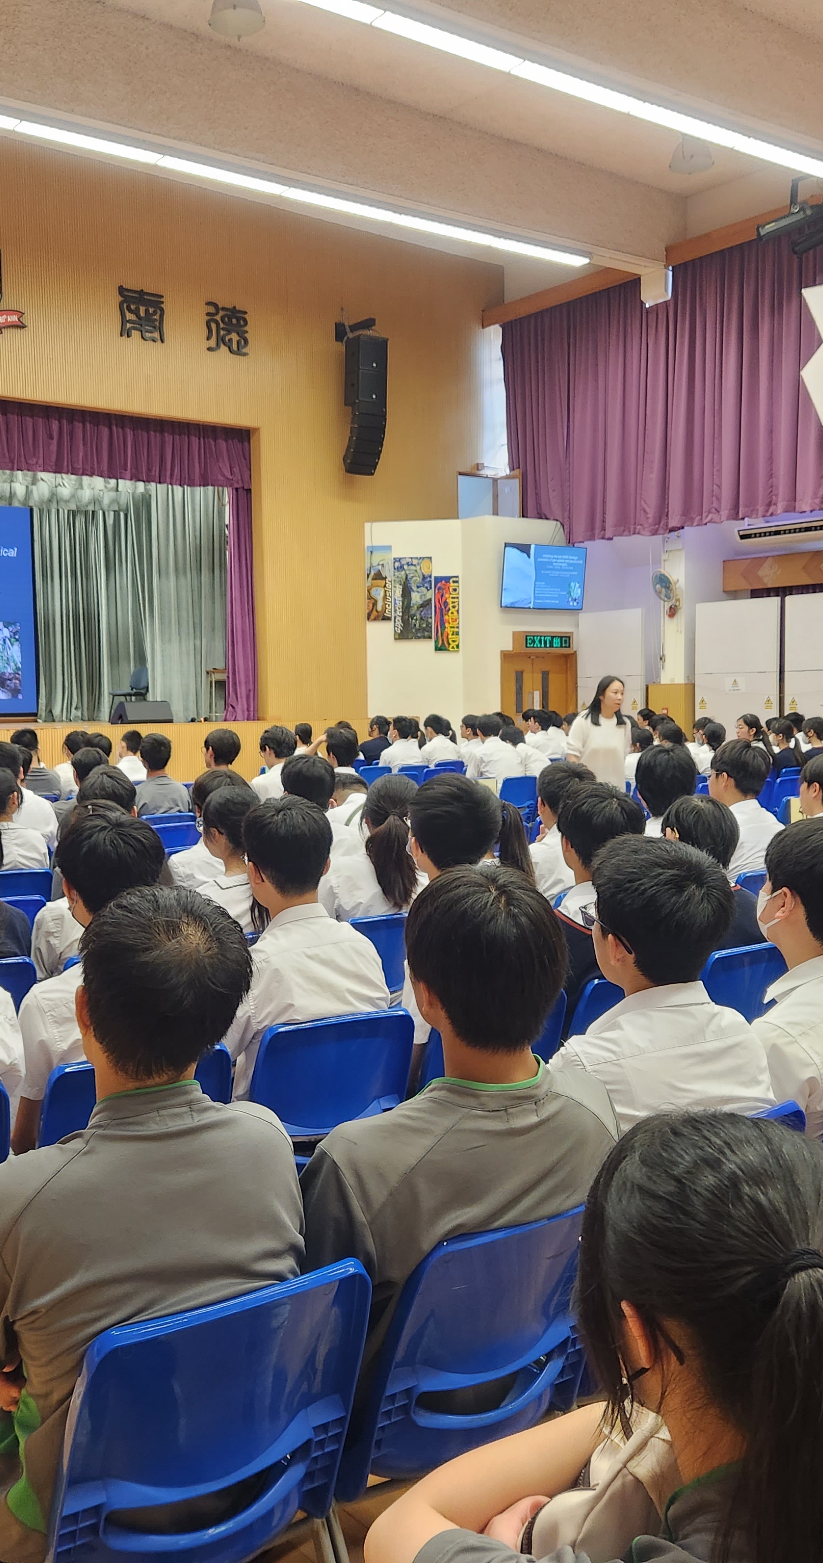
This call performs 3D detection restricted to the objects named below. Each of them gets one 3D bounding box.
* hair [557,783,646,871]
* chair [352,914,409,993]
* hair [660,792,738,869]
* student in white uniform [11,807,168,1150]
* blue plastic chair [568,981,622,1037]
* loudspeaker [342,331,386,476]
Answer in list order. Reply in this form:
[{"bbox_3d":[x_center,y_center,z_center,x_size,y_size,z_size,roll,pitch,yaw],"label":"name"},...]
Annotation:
[{"bbox_3d":[0.486,0.118,3.531,0.190,0.230,0.220,-4,4,-39],"label":"hair"},{"bbox_3d":[-0.220,0.793,4.334,0.440,0.810,0.500,-3,4,-36],"label":"chair"},{"bbox_3d":[0.742,0.124,3.577,0.180,0.210,0.210,-4,5,-38],"label":"hair"},{"bbox_3d":[-0.705,0.678,2.944,0.460,1.260,0.720,-3,4,-37],"label":"student in white uniform"},{"bbox_3d":[0.374,0.842,3.536,0.430,0.800,0.550,-3,4,-34],"label":"blue plastic chair"},{"bbox_3d":[-0.631,-5.208,19.336,0.480,1.850,0.420,-4,5,-38],"label":"loudspeaker"}]

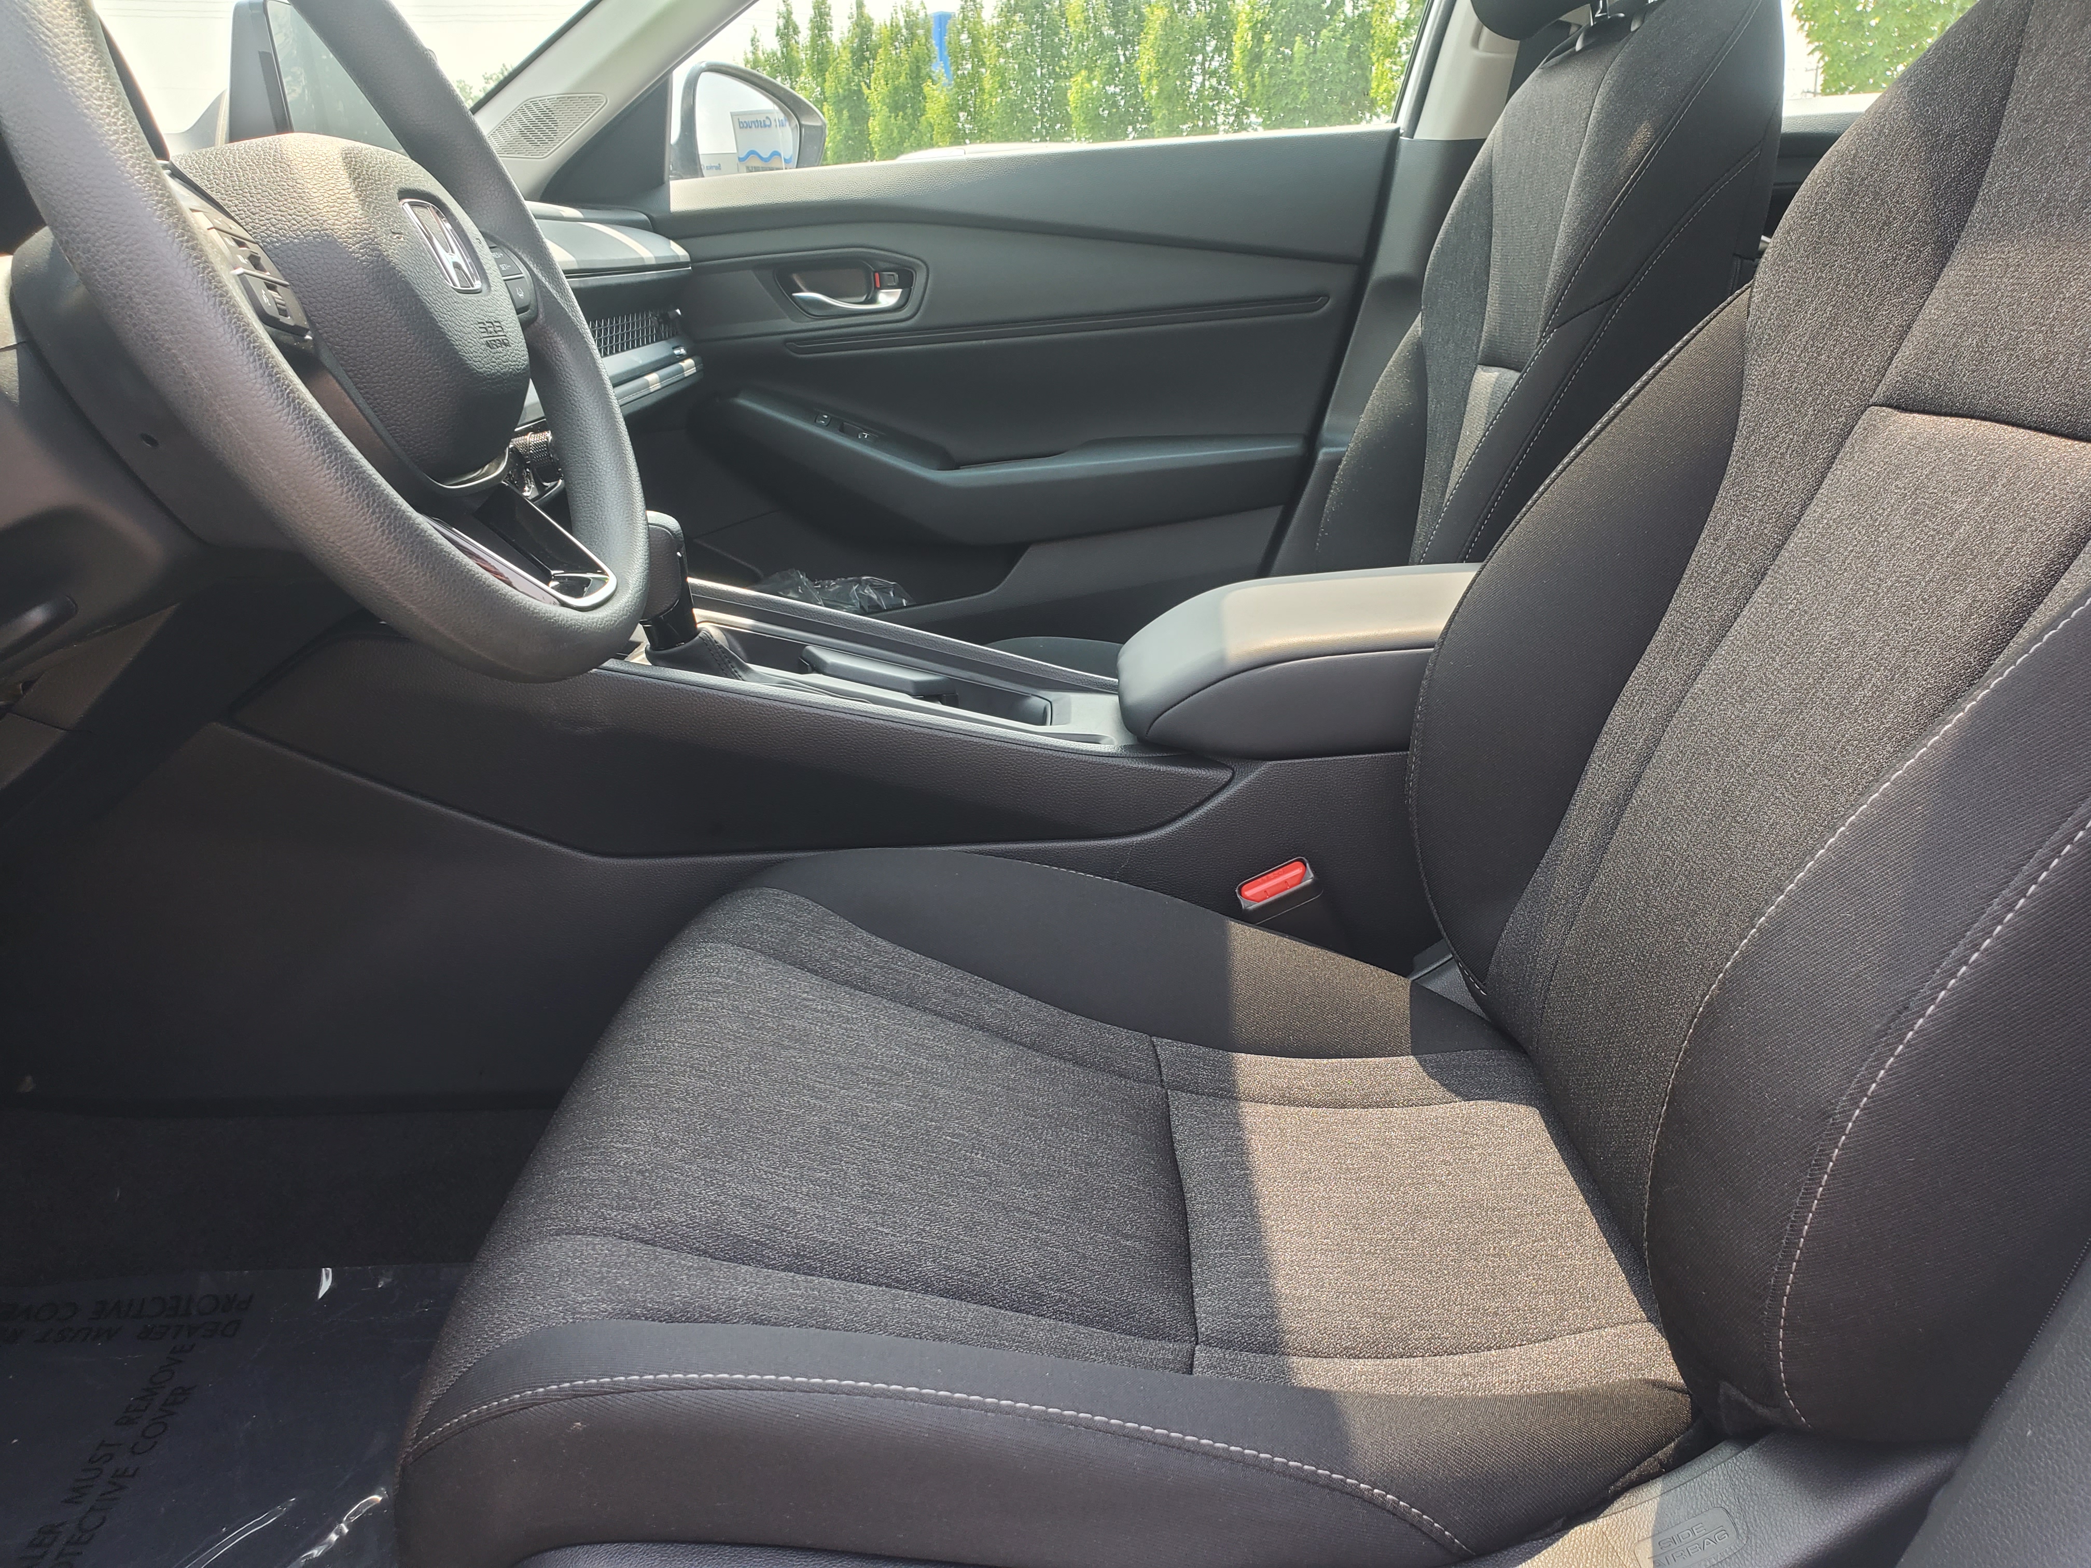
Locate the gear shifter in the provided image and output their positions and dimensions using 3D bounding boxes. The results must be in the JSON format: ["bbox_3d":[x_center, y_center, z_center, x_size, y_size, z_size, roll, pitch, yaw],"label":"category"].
[{"bbox_3d":[-0.268,-0.142,1.082,0.050,0.094,0.046,-2,19,1],"label":"gear shifter"}]

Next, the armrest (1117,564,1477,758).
[{"bbox_3d":[0.215,-0.087,1.115,0.325,0.081,0.205,-2,19,1],"label":"armrest"}]

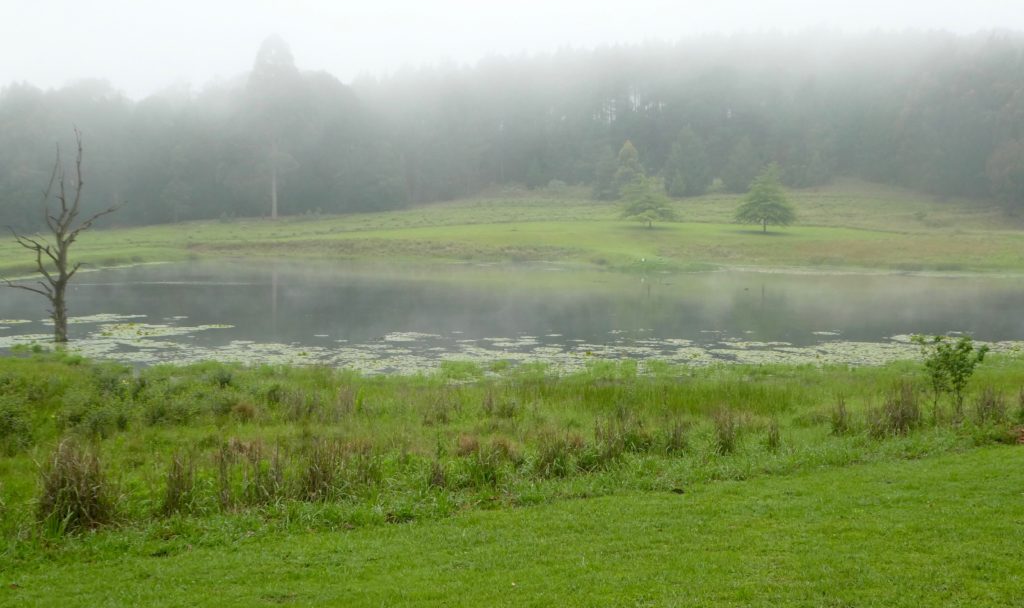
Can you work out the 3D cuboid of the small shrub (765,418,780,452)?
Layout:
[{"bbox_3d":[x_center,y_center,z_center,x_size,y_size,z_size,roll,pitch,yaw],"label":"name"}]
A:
[{"bbox_3d":[3.500,1.760,15.900,0.215,0.443,0.215,0,3,0],"label":"small shrub"}]

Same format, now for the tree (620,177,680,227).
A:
[{"bbox_3d":[19.754,-14.582,170.000,8.333,7.471,8.333,0,3,0],"label":"tree"}]

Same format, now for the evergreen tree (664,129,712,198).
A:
[{"bbox_3d":[31.263,-25.441,212.000,8.600,12.720,8.600,0,3,0],"label":"evergreen tree"}]

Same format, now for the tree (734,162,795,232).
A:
[{"bbox_3d":[35.348,-14.850,165.000,8.645,9.761,8.645,0,3,0],"label":"tree"}]

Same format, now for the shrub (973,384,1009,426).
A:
[{"bbox_3d":[7.683,1.630,19.000,0.578,0.674,0.578,0,3,0],"label":"shrub"}]

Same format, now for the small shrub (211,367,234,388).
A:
[{"bbox_3d":[-6.361,1.626,26.000,0.527,0.505,0.527,0,3,0],"label":"small shrub"}]

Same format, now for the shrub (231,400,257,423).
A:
[{"bbox_3d":[-4.493,1.807,19.800,0.435,0.385,0.435,0,3,0],"label":"shrub"}]

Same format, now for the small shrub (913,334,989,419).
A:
[{"bbox_3d":[7.300,1.224,19.700,1.265,1.432,1.075,0,3,0],"label":"small shrub"}]

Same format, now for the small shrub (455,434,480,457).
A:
[{"bbox_3d":[-0.583,1.860,15.500,0.341,0.301,0.341,0,3,0],"label":"small shrub"}]

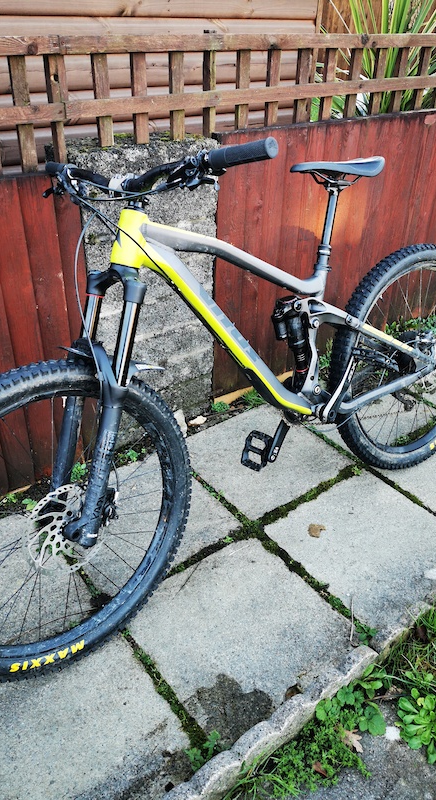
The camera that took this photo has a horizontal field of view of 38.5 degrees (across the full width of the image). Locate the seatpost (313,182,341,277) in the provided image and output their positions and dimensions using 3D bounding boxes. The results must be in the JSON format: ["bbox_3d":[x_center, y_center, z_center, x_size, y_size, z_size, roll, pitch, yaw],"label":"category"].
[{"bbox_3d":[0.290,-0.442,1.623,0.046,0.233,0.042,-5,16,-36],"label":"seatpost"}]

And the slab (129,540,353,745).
[{"bbox_3d":[0.058,0.575,1.548,0.449,0.045,0.442,-22,40,-31],"label":"slab"}]

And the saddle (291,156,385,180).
[{"bbox_3d":[0.289,-0.579,1.584,0.278,0.062,0.142,-22,25,-31],"label":"saddle"}]

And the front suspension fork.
[{"bbox_3d":[-0.265,0.006,1.323,0.100,0.595,0.178,4,10,-44],"label":"front suspension fork"}]

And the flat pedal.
[{"bbox_3d":[0.116,0.151,1.844,0.025,0.104,0.092,21,-1,-39],"label":"flat pedal"}]

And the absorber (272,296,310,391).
[{"bbox_3d":[0.198,-0.135,1.638,0.108,0.255,0.060,-22,25,-31],"label":"absorber"}]

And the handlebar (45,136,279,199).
[{"bbox_3d":[-0.179,-0.455,1.258,0.100,0.088,0.765,-25,29,-36],"label":"handlebar"}]

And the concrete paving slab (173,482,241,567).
[{"bbox_3d":[-0.242,0.360,1.859,0.451,0.045,0.449,-22,40,-31],"label":"concrete paving slab"}]

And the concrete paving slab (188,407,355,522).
[{"bbox_3d":[0.147,0.206,2.103,0.451,0.045,0.449,-22,40,-31],"label":"concrete paving slab"}]

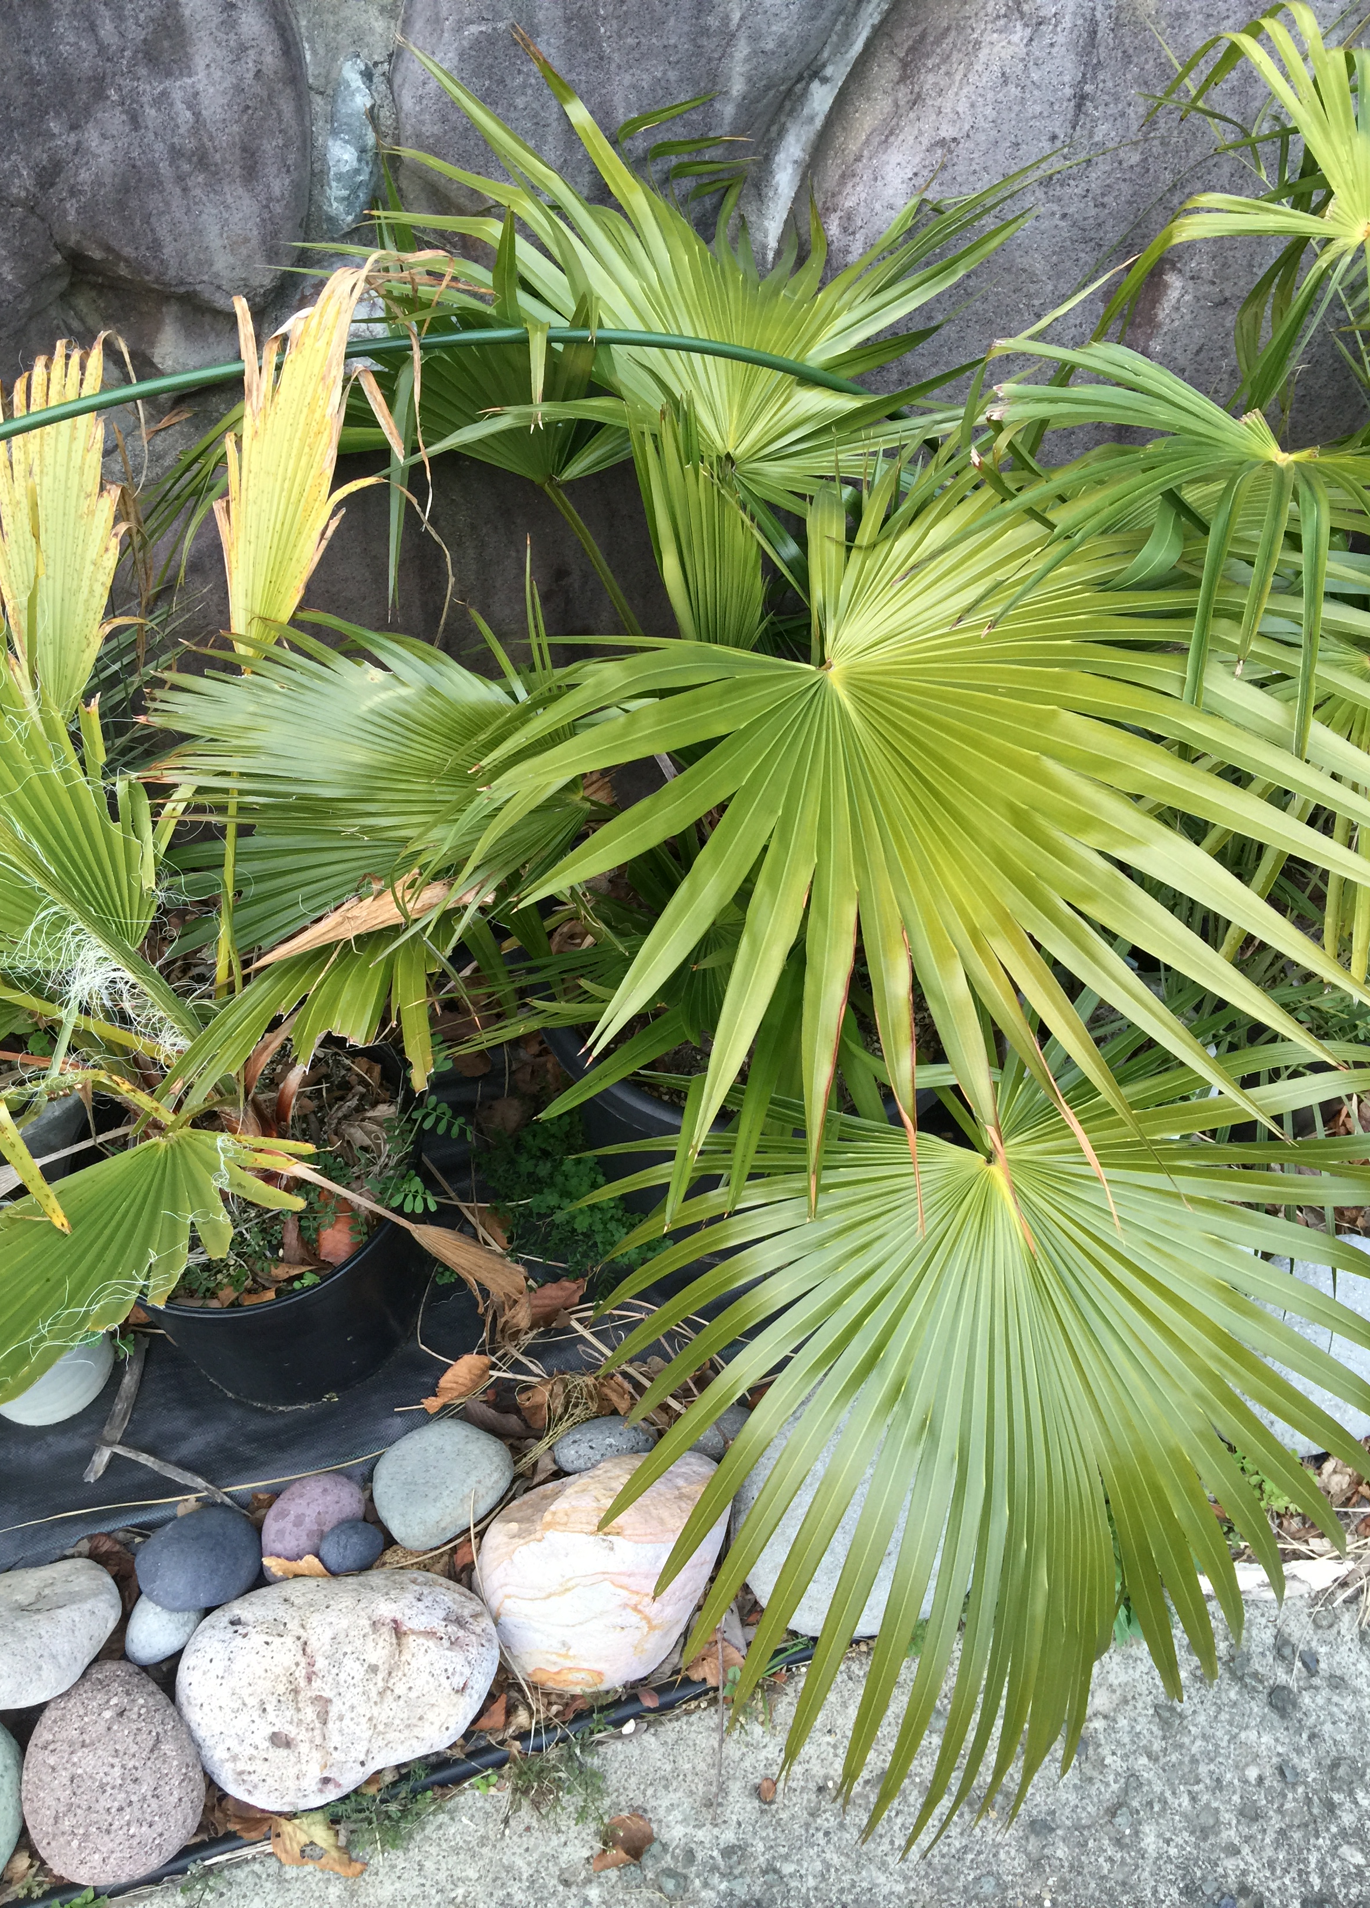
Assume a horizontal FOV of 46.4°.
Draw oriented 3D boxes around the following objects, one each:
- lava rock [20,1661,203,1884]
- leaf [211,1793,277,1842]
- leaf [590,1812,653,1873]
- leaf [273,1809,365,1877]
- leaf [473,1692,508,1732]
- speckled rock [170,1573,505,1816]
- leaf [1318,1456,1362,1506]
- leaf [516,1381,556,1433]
[{"bbox_3d":[-0.415,0.593,1.160,0.118,0.120,0.154,-26,58,-19],"label":"lava rock"},{"bbox_3d":[-0.333,0.650,1.200,0.060,0.022,0.025,17,55,11],"label":"leaf"},{"bbox_3d":[-0.047,0.665,1.201,0.049,0.018,0.033,-9,54,-7],"label":"leaf"},{"bbox_3d":[-0.273,0.663,1.196,0.078,0.020,0.039,9,53,5],"label":"leaf"},{"bbox_3d":[-0.153,0.593,1.250,0.030,0.015,0.030,-3,53,-3],"label":"leaf"},{"bbox_3d":[-0.259,0.542,1.197,0.236,0.125,0.163,-6,54,-5],"label":"speckled rock"},{"bbox_3d":[0.558,0.449,1.366,0.032,0.022,0.042,38,61,24],"label":"leaf"},{"bbox_3d":[-0.130,0.388,1.363,0.036,0.035,0.039,-27,58,-19],"label":"leaf"}]

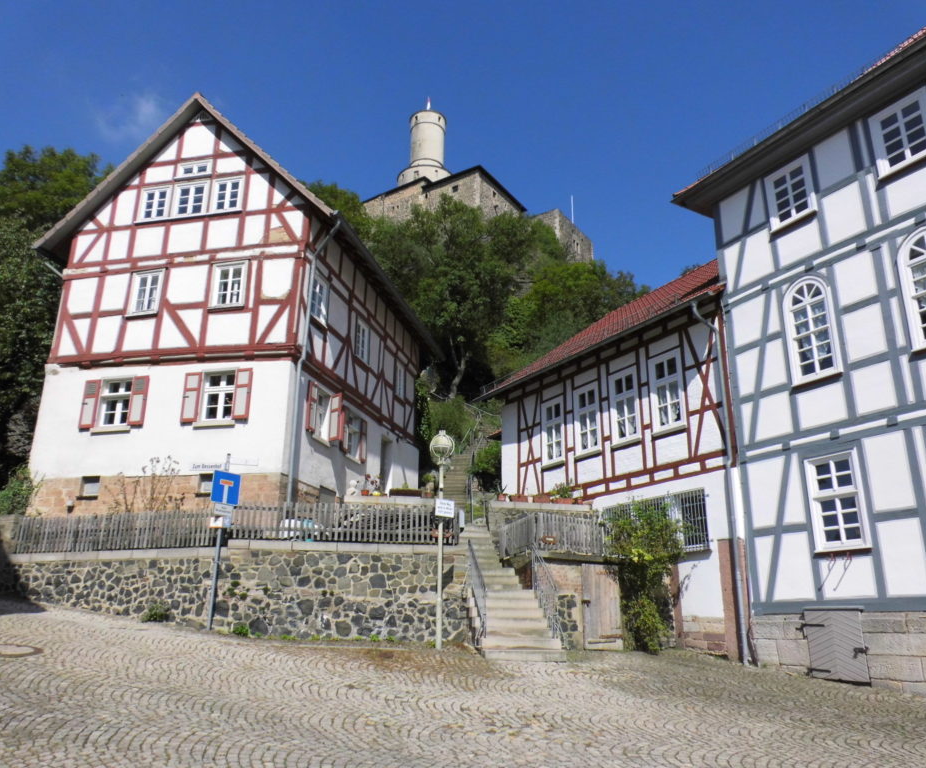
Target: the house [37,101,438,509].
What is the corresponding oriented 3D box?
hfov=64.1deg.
[{"bbox_3d":[-6.138,-0.711,23.032,8.684,11.858,10.224,-3,-18,12],"label":"house"}]

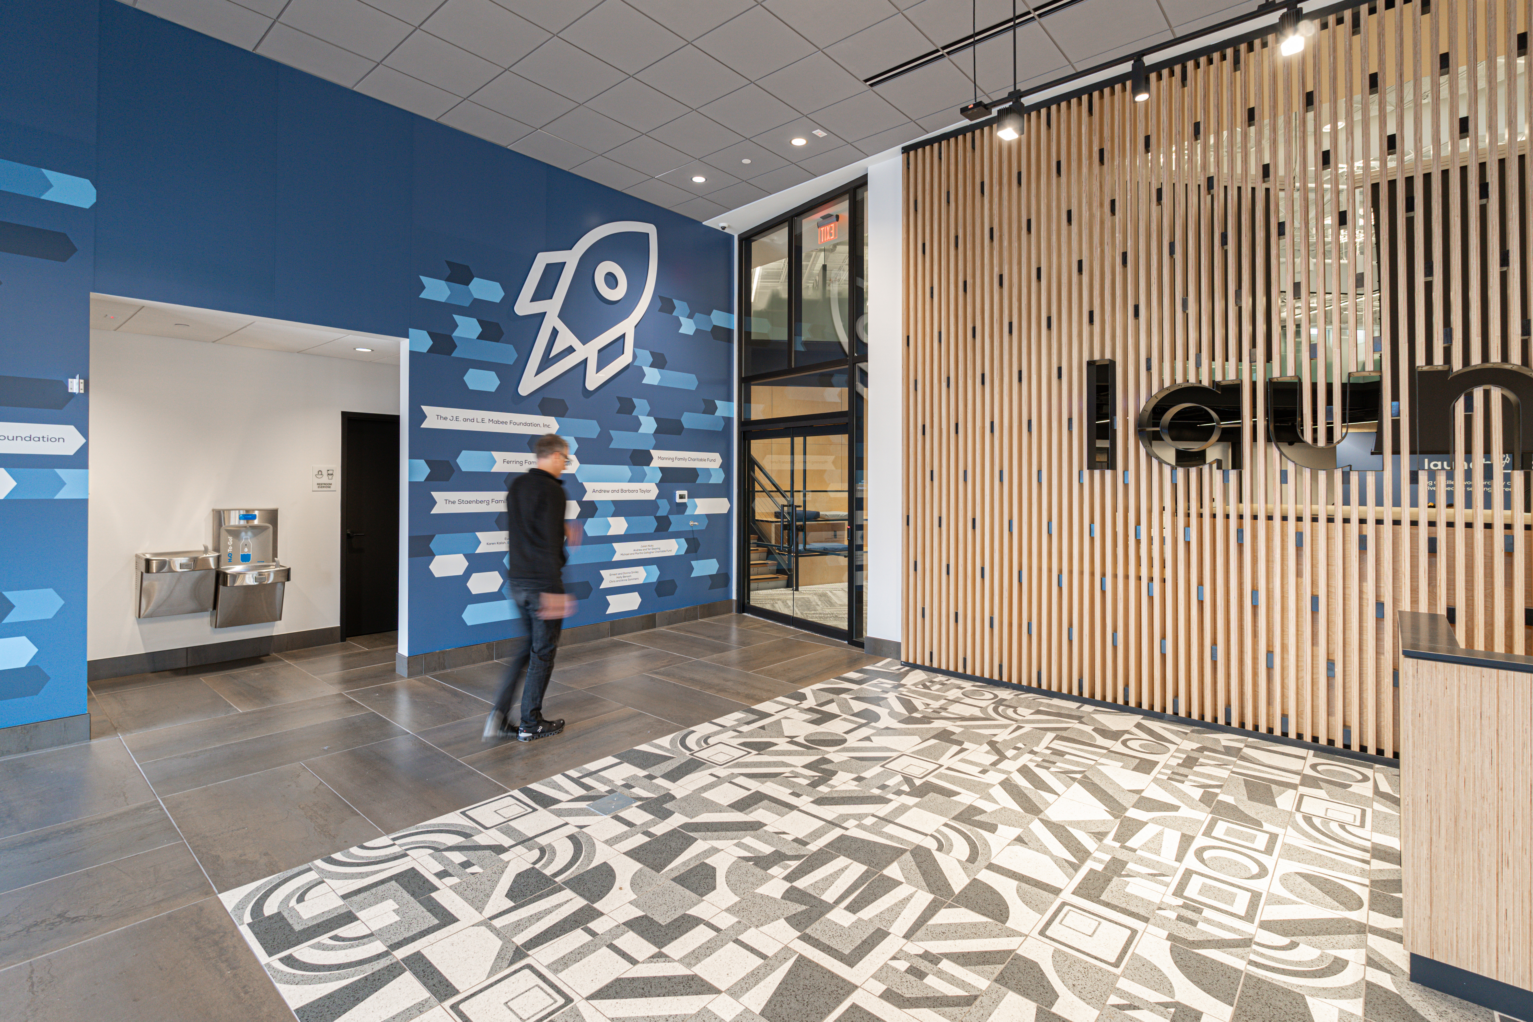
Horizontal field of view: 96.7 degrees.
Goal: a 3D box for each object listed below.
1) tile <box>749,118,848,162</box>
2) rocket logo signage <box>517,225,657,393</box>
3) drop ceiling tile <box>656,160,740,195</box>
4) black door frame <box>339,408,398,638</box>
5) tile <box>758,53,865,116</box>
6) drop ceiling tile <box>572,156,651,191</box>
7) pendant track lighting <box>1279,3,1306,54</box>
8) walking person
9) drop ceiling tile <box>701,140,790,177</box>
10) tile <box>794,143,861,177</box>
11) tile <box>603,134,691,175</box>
[{"bbox_3d":[0.275,-3.150,5.792,0.610,0.020,0.610,4,5,41],"label":"tile"},{"bbox_3d":[-1.688,-2.009,6.578,0.050,1.917,1.615,3,4,41],"label":"rocket logo signage"},{"bbox_3d":[-0.645,-3.222,6.596,0.605,0.020,0.605,4,5,41],"label":"drop ceiling tile"},{"bbox_3d":[-3.679,0.127,6.768,0.130,2.149,1.000,3,4,41],"label":"black door frame"},{"bbox_3d":[0.334,-3.089,4.939,0.605,0.020,0.605,4,5,41],"label":"tile"},{"bbox_3d":[-1.467,-3.221,6.501,0.513,0.020,0.610,4,5,41],"label":"drop ceiling tile"},{"bbox_3d":[2.277,-2.083,2.950,0.100,0.155,0.110,3,4,41],"label":"pendant track lighting"},{"bbox_3d":[-1.426,0.467,4.150,0.530,1.780,0.500,-2,4,-37],"label":"walking person"},{"bbox_3d":[-0.185,-3.183,6.192,0.610,0.020,0.610,4,5,41],"label":"drop ceiling tile"},{"bbox_3d":[0.598,-3.171,6.161,0.610,0.020,0.372,4,5,41],"label":"tile"},{"bbox_3d":[-1.045,-3.190,6.133,0.610,0.020,0.610,4,5,41],"label":"tile"}]

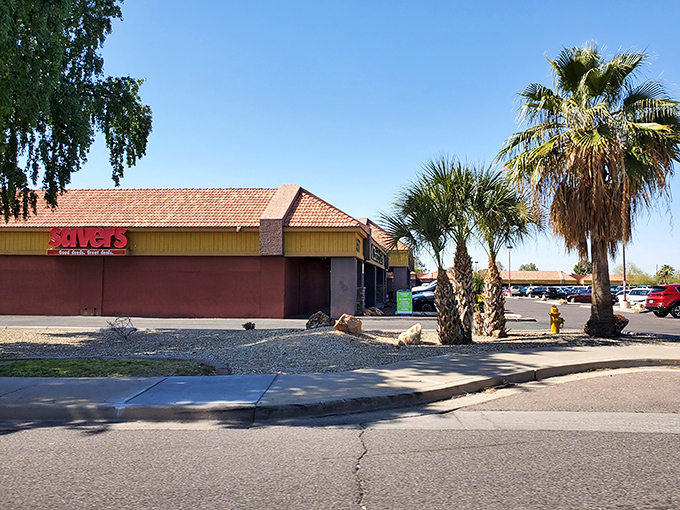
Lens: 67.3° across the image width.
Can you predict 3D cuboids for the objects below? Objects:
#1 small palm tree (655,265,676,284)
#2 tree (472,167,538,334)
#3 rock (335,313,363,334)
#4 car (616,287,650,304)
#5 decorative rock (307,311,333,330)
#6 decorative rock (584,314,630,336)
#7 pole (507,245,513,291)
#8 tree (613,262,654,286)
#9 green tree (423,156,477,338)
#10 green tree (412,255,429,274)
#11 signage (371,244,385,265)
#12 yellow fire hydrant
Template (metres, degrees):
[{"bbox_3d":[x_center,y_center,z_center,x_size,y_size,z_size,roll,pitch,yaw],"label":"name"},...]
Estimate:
[{"bbox_3d":[57.362,4.318,90.000,3.500,5.100,3.500,0,-3,0],"label":"small palm tree"},{"bbox_3d":[4.386,-0.067,13.700,1.700,4.500,1.650,0,-3,0],"label":"tree"},{"bbox_3d":[0.221,1.800,13.300,0.720,0.530,0.550,0,-3,6],"label":"rock"},{"bbox_3d":[22.753,3.290,40.000,1.800,1.470,4.500,0,-3,9],"label":"car"},{"bbox_3d":[-0.582,1.860,14.500,0.720,0.540,0.600,0,-3,0],"label":"decorative rock"},{"bbox_3d":[7.438,1.969,14.200,1.200,0.620,0.800,-1,-3,17],"label":"decorative rock"},{"bbox_3d":[23.565,2.363,71.000,0.800,7.000,0.500,0,-3,9],"label":"pole"},{"bbox_3d":[63.217,5.169,110.000,8.000,7.200,7.500,0,-3,0],"label":"tree"},{"bbox_3d":[2.675,-0.120,12.250,1.450,4.420,1.450,0,-3,0],"label":"green tree"},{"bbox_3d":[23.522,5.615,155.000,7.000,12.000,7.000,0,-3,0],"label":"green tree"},{"bbox_3d":[2.650,0.130,34.500,0.200,0.950,9.000,0,-3,9],"label":"signage"},{"bbox_3d":[6.232,1.848,14.700,0.460,0.820,0.360,-1,-4,23],"label":"yellow fire hydrant"}]

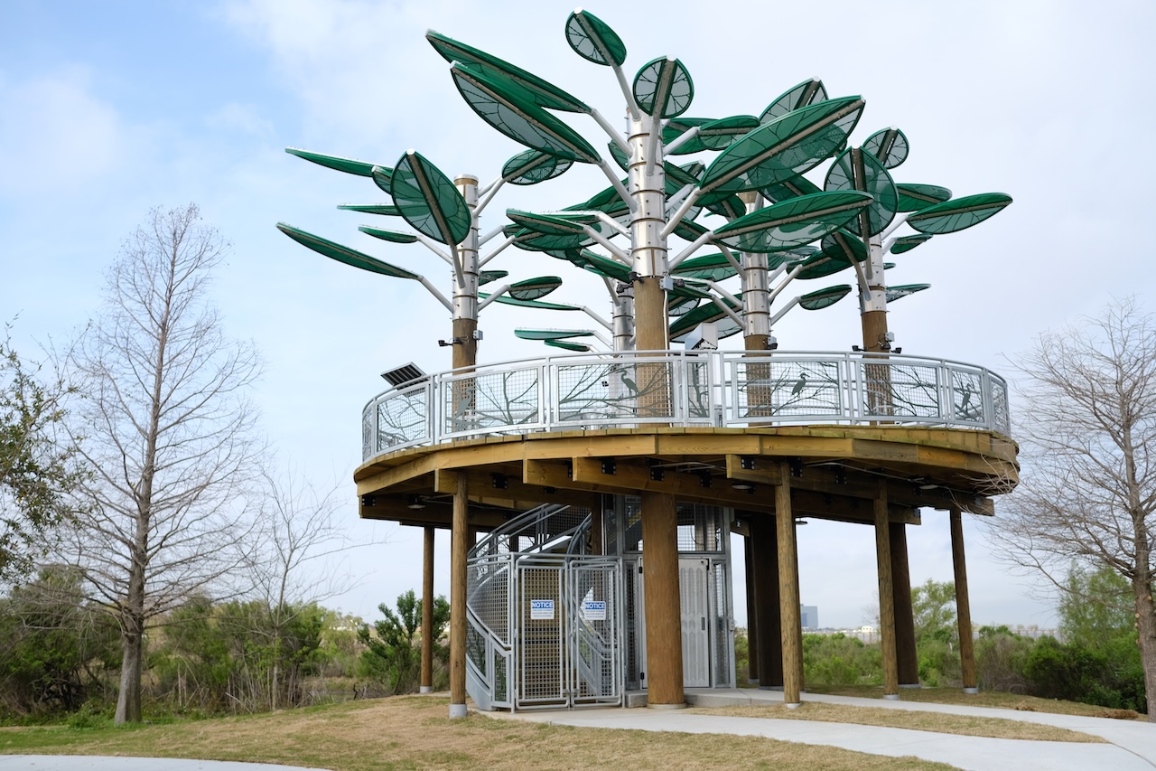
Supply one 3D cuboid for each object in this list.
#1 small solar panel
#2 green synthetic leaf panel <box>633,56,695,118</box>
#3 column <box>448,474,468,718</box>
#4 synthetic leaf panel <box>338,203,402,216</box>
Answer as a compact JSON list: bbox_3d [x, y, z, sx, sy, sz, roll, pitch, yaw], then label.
[{"bbox_3d":[-2.865,-0.073,19.061,0.610,0.050,1.150,45,-32,-20],"label":"small solar panel"},{"bbox_3d":[1.249,-4.272,16.315,0.880,0.170,1.284,9,-27,-3],"label":"green synthetic leaf panel"},{"bbox_3d":[-1.644,2.879,15.650,0.215,3.365,0.215,-1,-12,0],"label":"column"},{"bbox_3d":[-4.117,-3.708,23.686,2.780,0.180,1.200,8,3,35],"label":"synthetic leaf panel"}]

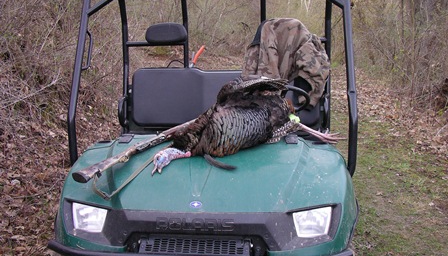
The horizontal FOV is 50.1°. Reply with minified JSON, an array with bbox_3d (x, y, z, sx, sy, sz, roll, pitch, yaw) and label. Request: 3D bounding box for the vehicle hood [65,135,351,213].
[{"bbox_3d":[-0.103,0.206,2.246,1.280,0.265,0.530,0,11,7],"label":"vehicle hood"}]

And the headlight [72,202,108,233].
[{"bbox_3d":[-0.617,0.412,2.220,0.170,0.130,0.085,0,11,7],"label":"headlight"}]

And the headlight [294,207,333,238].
[{"bbox_3d":[0.390,0.411,2.099,0.170,0.130,0.085,0,11,7],"label":"headlight"}]

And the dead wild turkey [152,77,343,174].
[{"bbox_3d":[0.100,-0.039,2.391,0.930,0.430,0.430,-4,11,-13],"label":"dead wild turkey"}]

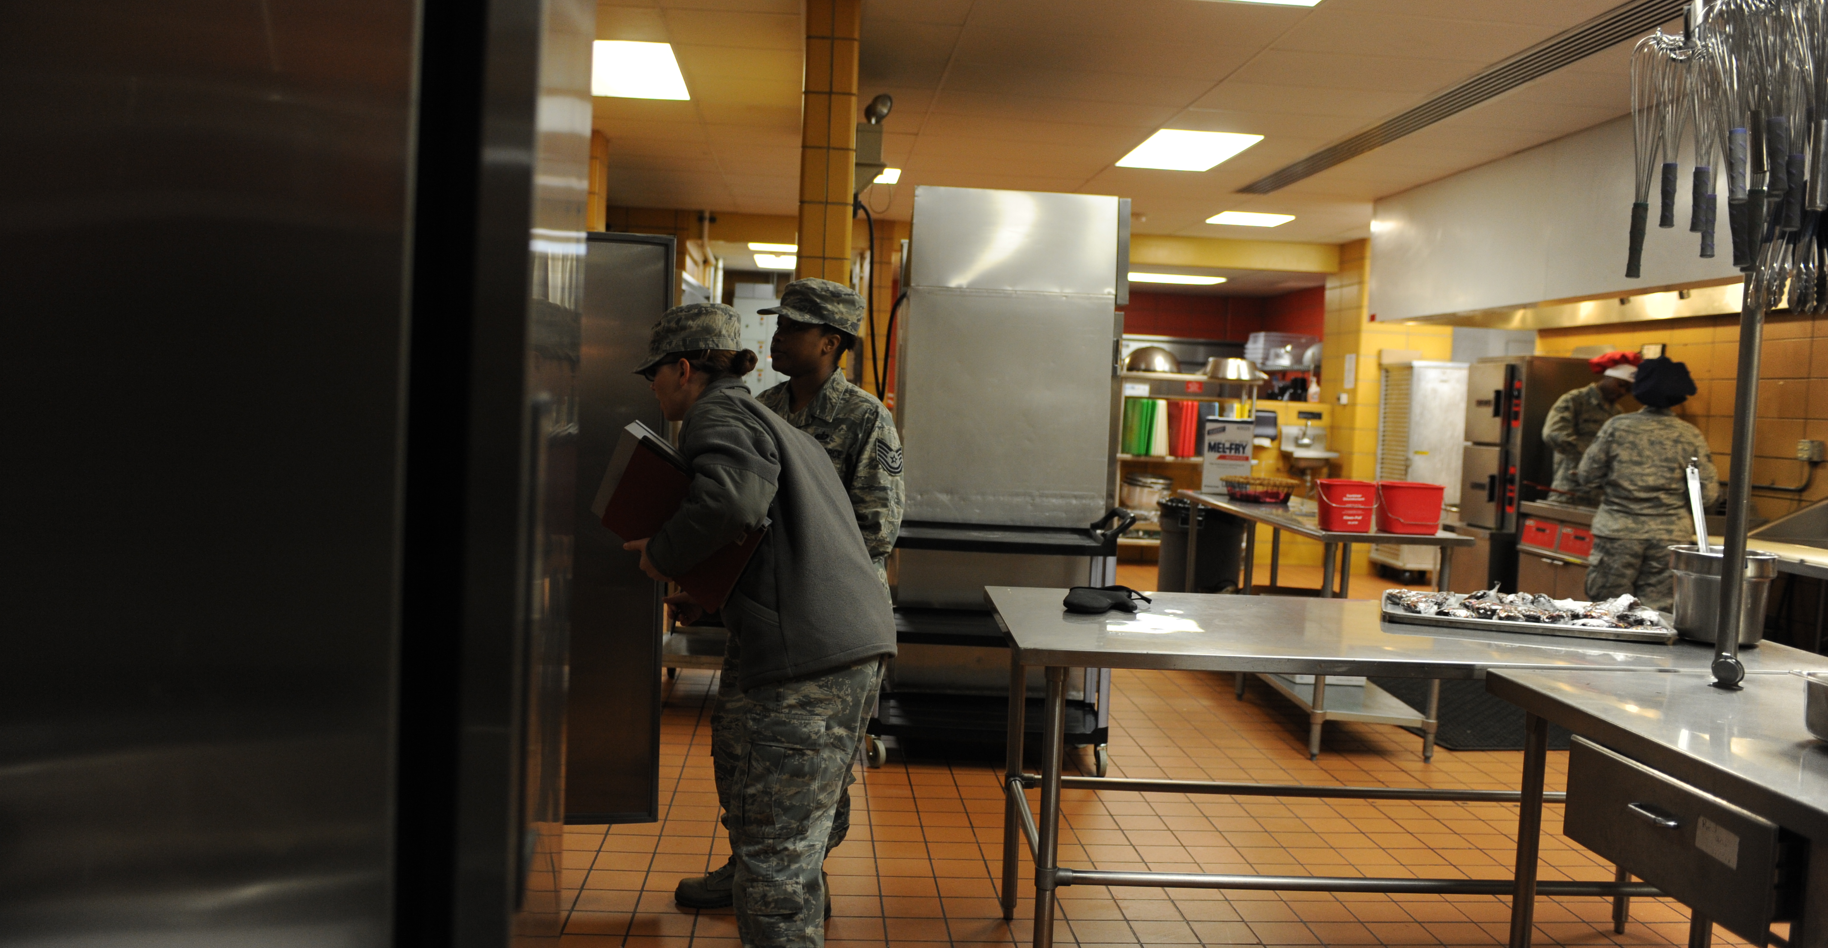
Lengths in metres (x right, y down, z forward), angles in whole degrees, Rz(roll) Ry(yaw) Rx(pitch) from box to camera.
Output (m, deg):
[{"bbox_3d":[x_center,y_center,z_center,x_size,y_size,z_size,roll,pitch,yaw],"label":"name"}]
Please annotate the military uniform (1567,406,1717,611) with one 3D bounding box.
[{"bbox_3d":[3.219,0.414,6.318,0.570,1.430,0.380,4,4,26],"label":"military uniform"}]

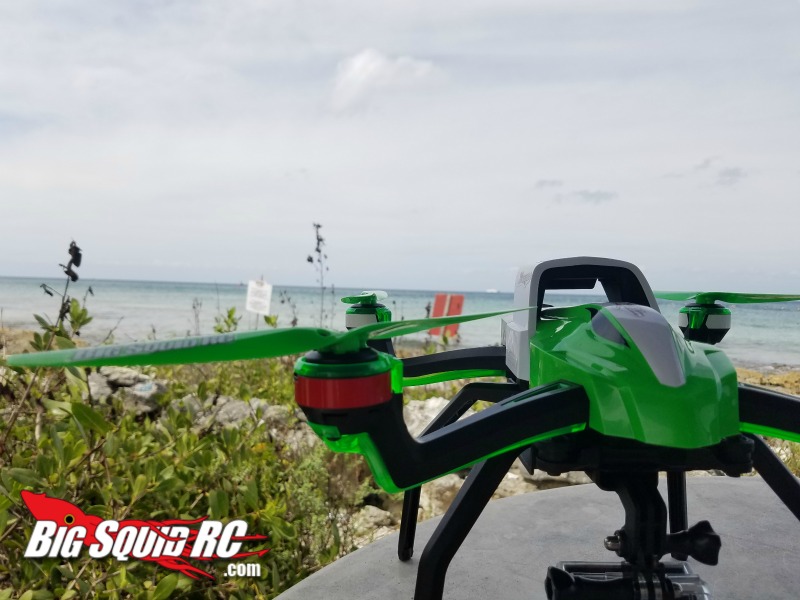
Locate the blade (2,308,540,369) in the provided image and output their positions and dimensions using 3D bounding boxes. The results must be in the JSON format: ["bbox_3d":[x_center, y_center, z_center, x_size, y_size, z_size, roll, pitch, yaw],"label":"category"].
[{"bbox_3d":[-0.021,0.013,0.224,0.210,0.011,0.026,-4,5,-37],"label":"blade"}]

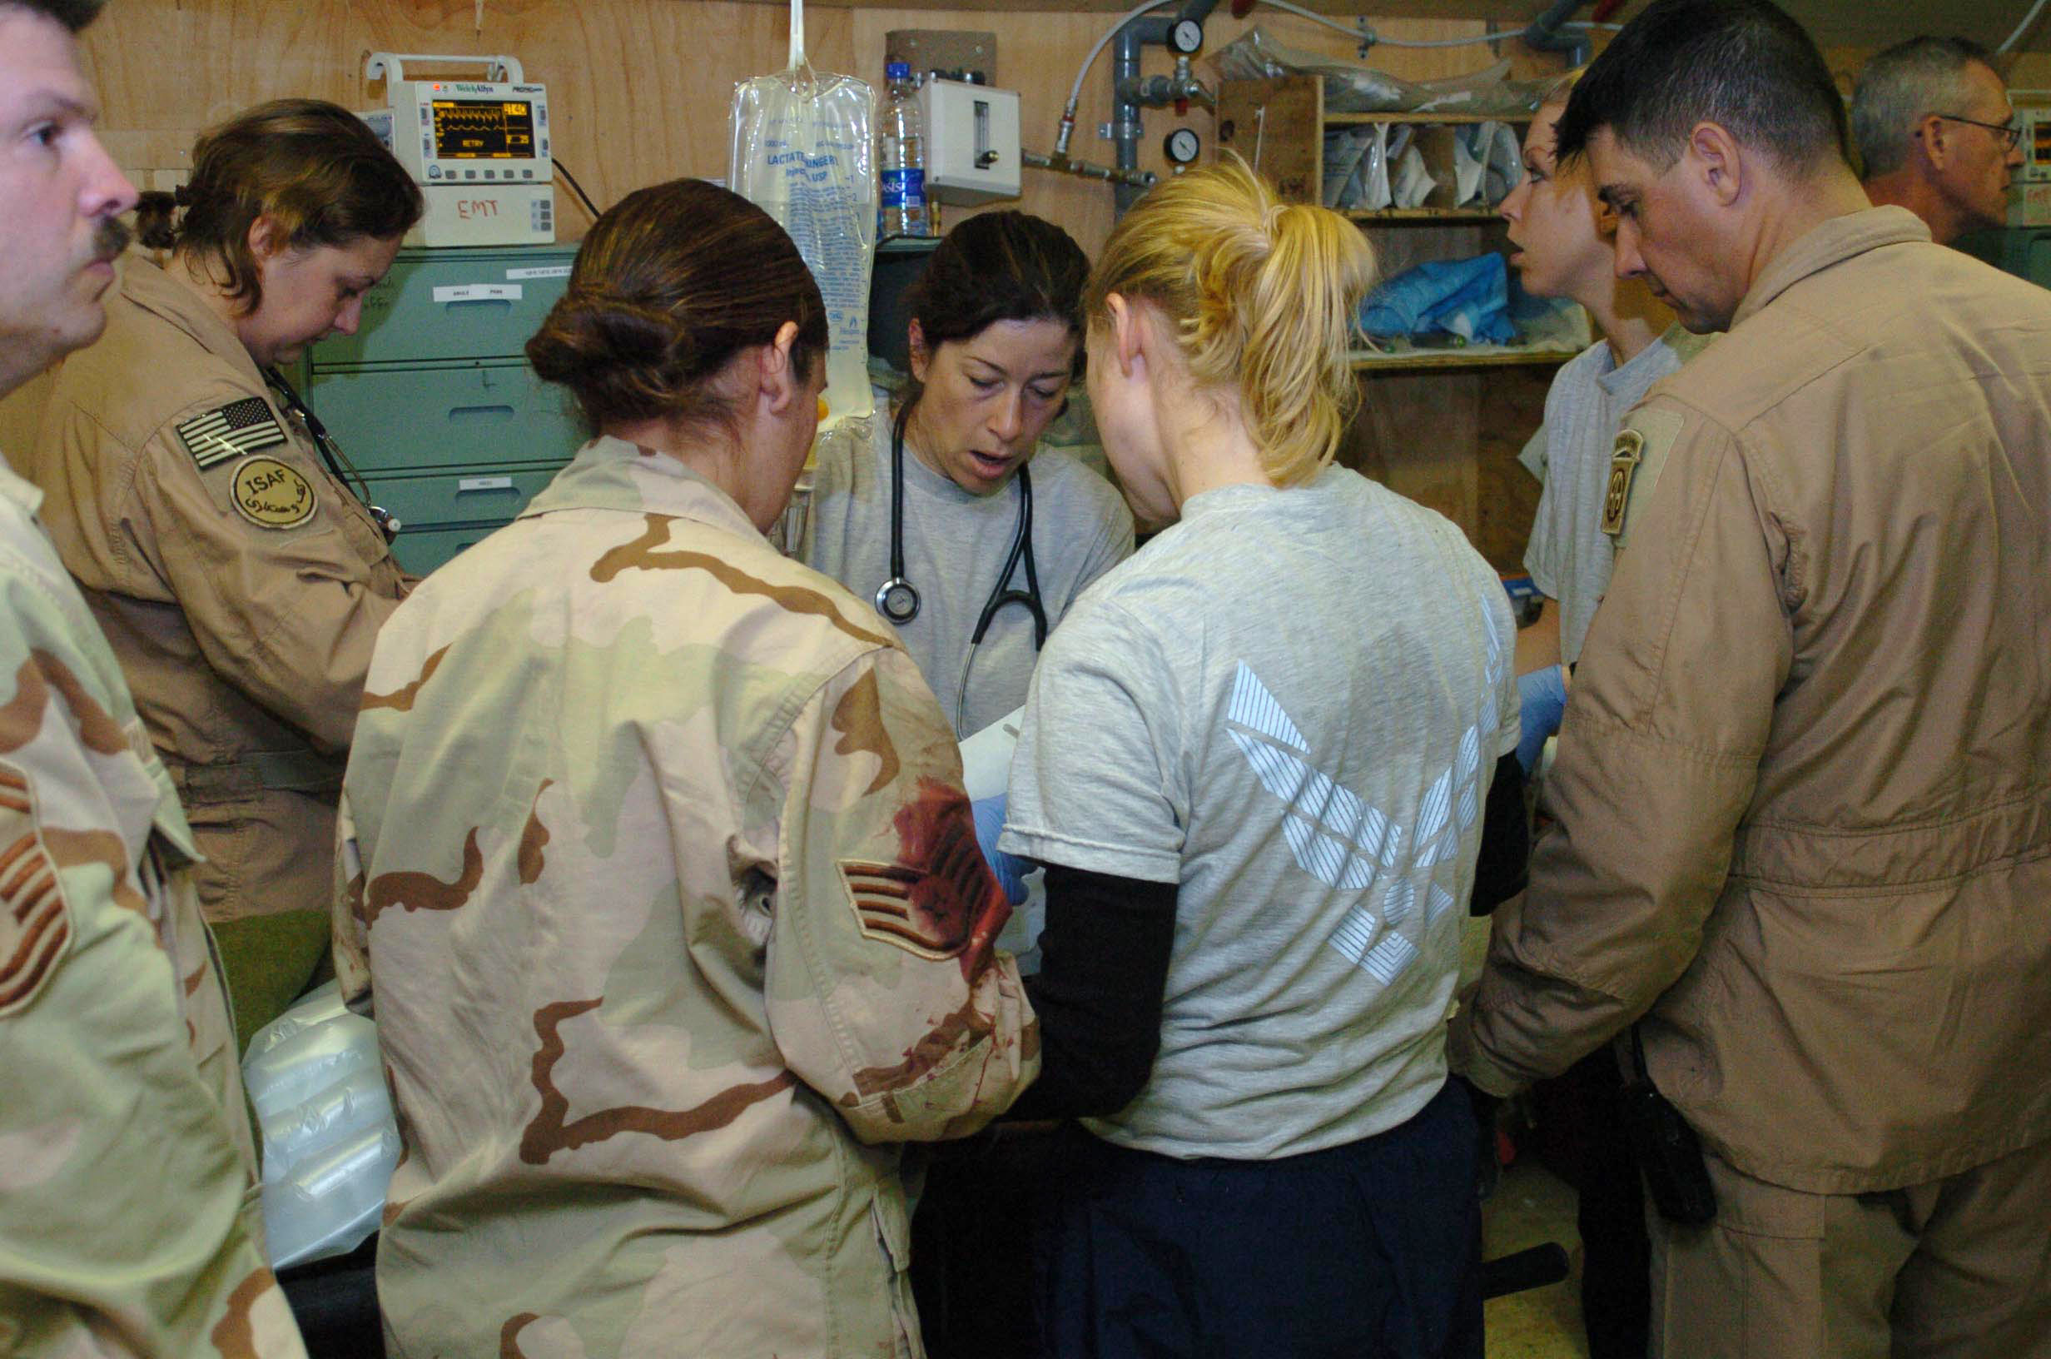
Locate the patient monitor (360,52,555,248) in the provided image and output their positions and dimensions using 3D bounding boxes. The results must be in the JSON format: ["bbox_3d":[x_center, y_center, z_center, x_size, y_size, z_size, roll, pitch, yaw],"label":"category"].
[{"bbox_3d":[-0.875,-0.829,4.070,0.212,0.290,0.190,-8,14,-32],"label":"patient monitor"}]

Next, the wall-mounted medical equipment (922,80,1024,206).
[{"bbox_3d":[-0.122,-0.913,4.470,0.182,0.174,0.140,0,0,-34],"label":"wall-mounted medical equipment"}]

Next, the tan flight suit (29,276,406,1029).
[{"bbox_3d":[-0.798,0.250,2.909,0.500,1.430,0.480,-5,12,-19],"label":"tan flight suit"}]

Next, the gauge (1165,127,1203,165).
[{"bbox_3d":[0.286,-0.971,4.760,0.064,0.064,0.032,-6,13,-27],"label":"gauge"}]

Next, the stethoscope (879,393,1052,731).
[{"bbox_3d":[-0.062,-0.116,2.570,0.165,0.340,0.170,-1,12,-5],"label":"stethoscope"}]

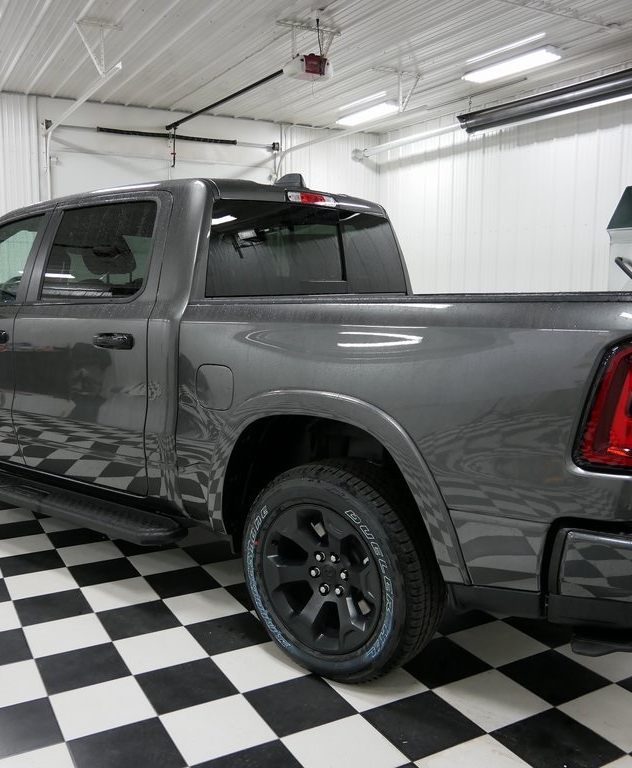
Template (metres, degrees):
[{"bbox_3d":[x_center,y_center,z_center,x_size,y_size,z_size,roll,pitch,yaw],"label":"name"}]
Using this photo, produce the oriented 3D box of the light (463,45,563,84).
[{"bbox_3d":[1.886,-3.098,7.438,0.330,0.090,1.220,-4,9,-29],"label":"light"}]

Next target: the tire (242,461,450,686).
[{"bbox_3d":[0.088,0.692,2.893,0.800,0.800,0.275,6,10,38],"label":"tire"}]

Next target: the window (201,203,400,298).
[{"bbox_3d":[0.008,-0.662,3.893,0.070,0.440,1.560,-6,2,39],"label":"window"}]

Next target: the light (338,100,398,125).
[{"bbox_3d":[0.659,-3.436,9.727,0.320,0.090,1.240,-4,9,-29],"label":"light"}]

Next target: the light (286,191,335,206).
[{"bbox_3d":[-0.028,-0.949,3.945,0.060,0.055,0.380,6,10,37],"label":"light"}]

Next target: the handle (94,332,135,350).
[{"bbox_3d":[-0.888,-0.187,3.378,0.240,0.070,0.055,6,10,38],"label":"handle"}]

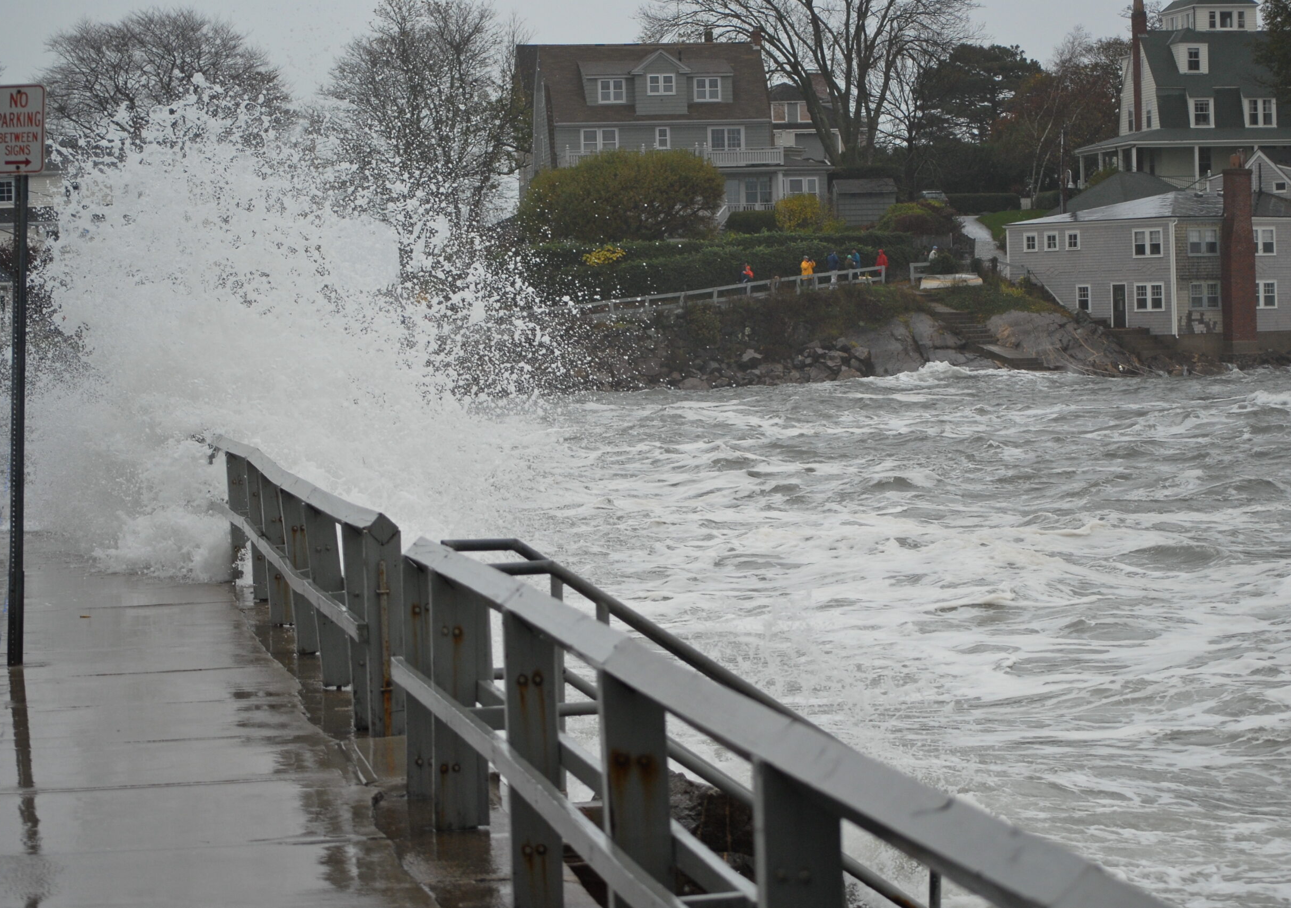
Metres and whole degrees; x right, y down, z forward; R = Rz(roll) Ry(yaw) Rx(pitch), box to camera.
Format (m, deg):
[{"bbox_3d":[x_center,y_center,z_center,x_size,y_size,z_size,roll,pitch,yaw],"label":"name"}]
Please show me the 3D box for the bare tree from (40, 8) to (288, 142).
[{"bbox_3d":[-26.783,-18.260,172.000,13.300,13.000,12.500,-2,3,0],"label":"bare tree"}]

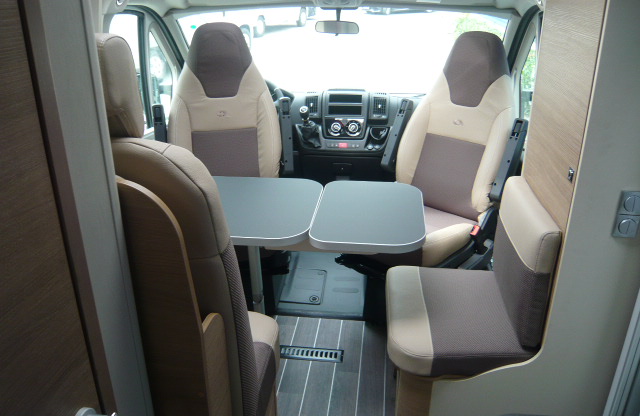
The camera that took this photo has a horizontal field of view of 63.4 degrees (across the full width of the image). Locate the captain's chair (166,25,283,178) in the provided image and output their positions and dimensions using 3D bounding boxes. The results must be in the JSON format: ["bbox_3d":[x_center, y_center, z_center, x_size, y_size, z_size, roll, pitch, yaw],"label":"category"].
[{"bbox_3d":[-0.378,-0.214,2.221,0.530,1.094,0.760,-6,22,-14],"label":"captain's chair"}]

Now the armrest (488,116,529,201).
[{"bbox_3d":[0.792,-0.202,2.185,0.055,0.345,0.070,21,8,43],"label":"armrest"}]

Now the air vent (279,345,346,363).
[{"bbox_3d":[-0.045,0.618,2.192,0.295,0.020,0.088,2,21,7],"label":"air vent"}]

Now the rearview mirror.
[{"bbox_3d":[0.077,-0.843,2.420,0.205,0.065,0.040,7,22,18],"label":"rearview mirror"}]

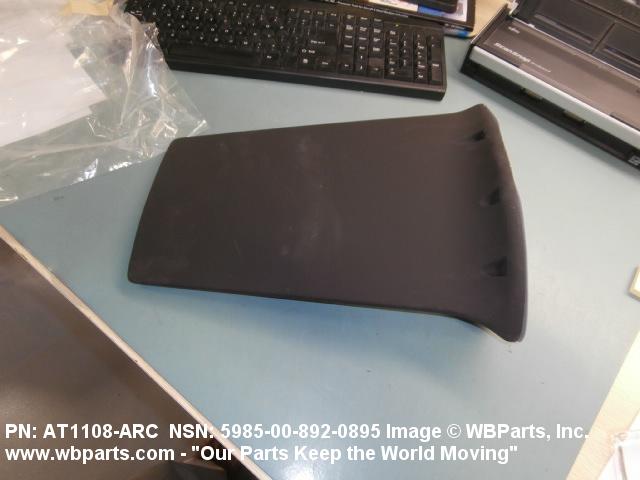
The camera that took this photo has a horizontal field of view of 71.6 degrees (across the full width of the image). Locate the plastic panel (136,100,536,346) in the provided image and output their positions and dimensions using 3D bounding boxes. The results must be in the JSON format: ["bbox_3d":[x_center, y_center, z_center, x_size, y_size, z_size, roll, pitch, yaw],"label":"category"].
[{"bbox_3d":[0.001,-0.041,0.441,0.350,0.090,0.265,3,60,1],"label":"plastic panel"}]

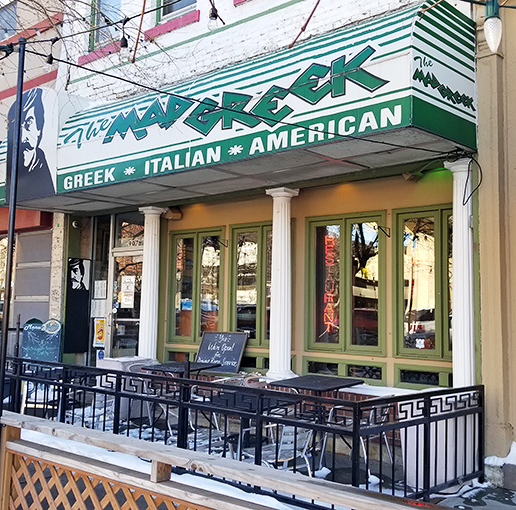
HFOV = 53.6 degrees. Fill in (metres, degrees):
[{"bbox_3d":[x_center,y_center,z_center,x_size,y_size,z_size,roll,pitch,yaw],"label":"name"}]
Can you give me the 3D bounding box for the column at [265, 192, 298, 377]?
[{"bbox_3d":[0.290,0.360,6.605,0.310,2.439,0.310,-3,-8,33],"label":"column"}]

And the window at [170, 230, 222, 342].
[{"bbox_3d":[-0.883,0.451,7.331,1.059,1.658,0.100,-3,-7,34],"label":"window"}]

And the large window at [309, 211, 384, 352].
[{"bbox_3d":[1.027,0.337,6.030,1.033,1.644,0.100,-3,-7,34],"label":"large window"}]

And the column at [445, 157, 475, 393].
[{"bbox_3d":[2.164,0.222,5.375,0.270,2.432,0.290,-3,-8,33],"label":"column"}]

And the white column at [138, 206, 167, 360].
[{"bbox_3d":[-1.668,0.459,7.894,0.305,2.382,0.305,-3,-8,33],"label":"white column"}]

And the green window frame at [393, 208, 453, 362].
[{"bbox_3d":[2.144,0.309,5.973,1.156,1.820,0.100,-3,-8,33],"label":"green window frame"}]

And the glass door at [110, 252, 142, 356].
[{"bbox_3d":[-2.226,1.037,8.837,0.920,2.130,0.080,-3,-8,33],"label":"glass door"}]

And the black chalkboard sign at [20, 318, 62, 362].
[{"bbox_3d":[-2.968,1.470,7.050,0.530,1.180,0.400,2,-6,-10],"label":"black chalkboard sign"}]

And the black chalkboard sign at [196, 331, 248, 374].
[{"bbox_3d":[-0.482,1.288,6.761,0.690,0.545,0.035,-2,-30,30],"label":"black chalkboard sign"}]

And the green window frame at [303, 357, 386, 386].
[{"bbox_3d":[1.080,1.484,6.535,1.162,0.284,0.100,-3,-8,33],"label":"green window frame"}]

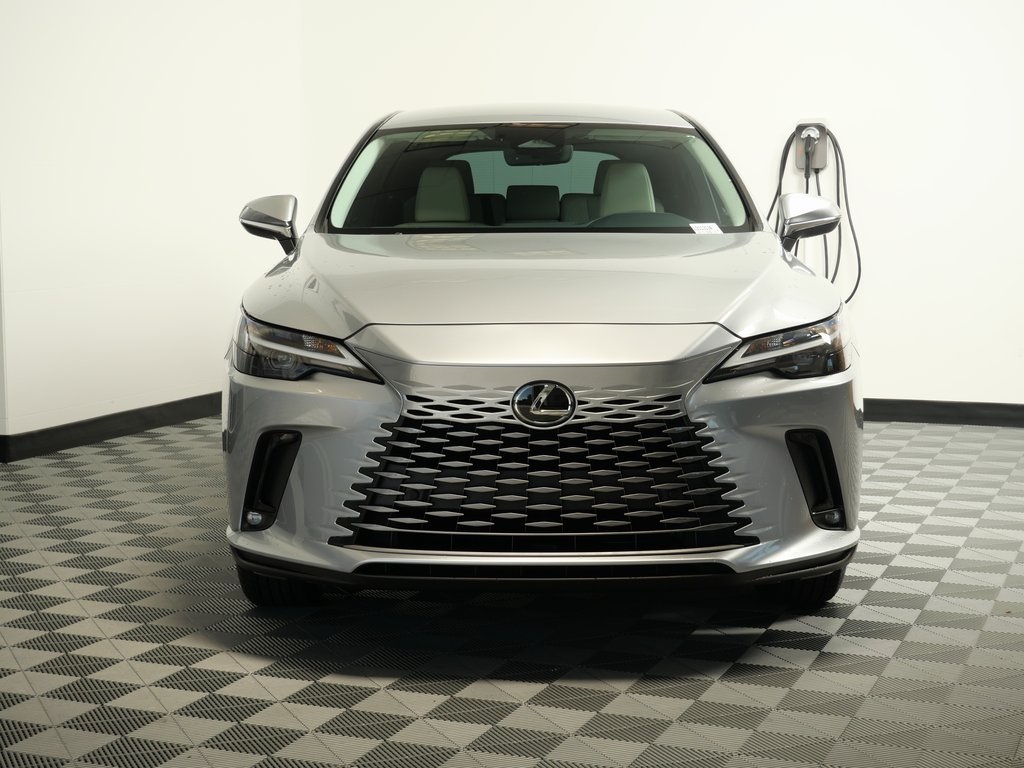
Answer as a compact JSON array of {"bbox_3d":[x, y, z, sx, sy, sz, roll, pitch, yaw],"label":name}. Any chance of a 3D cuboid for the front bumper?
[{"bbox_3d":[0.089,0.196,4.221,1.918,0.637,0.532,0,6,1],"label":"front bumper"}]

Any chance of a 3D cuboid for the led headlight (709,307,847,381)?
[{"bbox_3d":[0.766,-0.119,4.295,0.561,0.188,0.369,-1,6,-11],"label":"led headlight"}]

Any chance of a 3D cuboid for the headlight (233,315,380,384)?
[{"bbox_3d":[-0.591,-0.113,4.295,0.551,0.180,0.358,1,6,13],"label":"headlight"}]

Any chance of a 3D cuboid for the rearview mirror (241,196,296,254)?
[{"bbox_3d":[-0.905,-0.599,5.560,0.209,0.222,0.178,0,6,1],"label":"rearview mirror"}]

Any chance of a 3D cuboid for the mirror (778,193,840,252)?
[{"bbox_3d":[1.114,-0.607,5.558,0.219,0.222,0.176,0,6,1],"label":"mirror"}]

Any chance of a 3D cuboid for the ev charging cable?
[{"bbox_3d":[1.761,-0.957,8.693,0.586,1.146,0.175,1,6,16],"label":"ev charging cable"}]

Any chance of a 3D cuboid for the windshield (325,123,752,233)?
[{"bbox_3d":[0.102,-0.770,5.453,1.550,0.425,0.715,0,6,1],"label":"windshield"}]

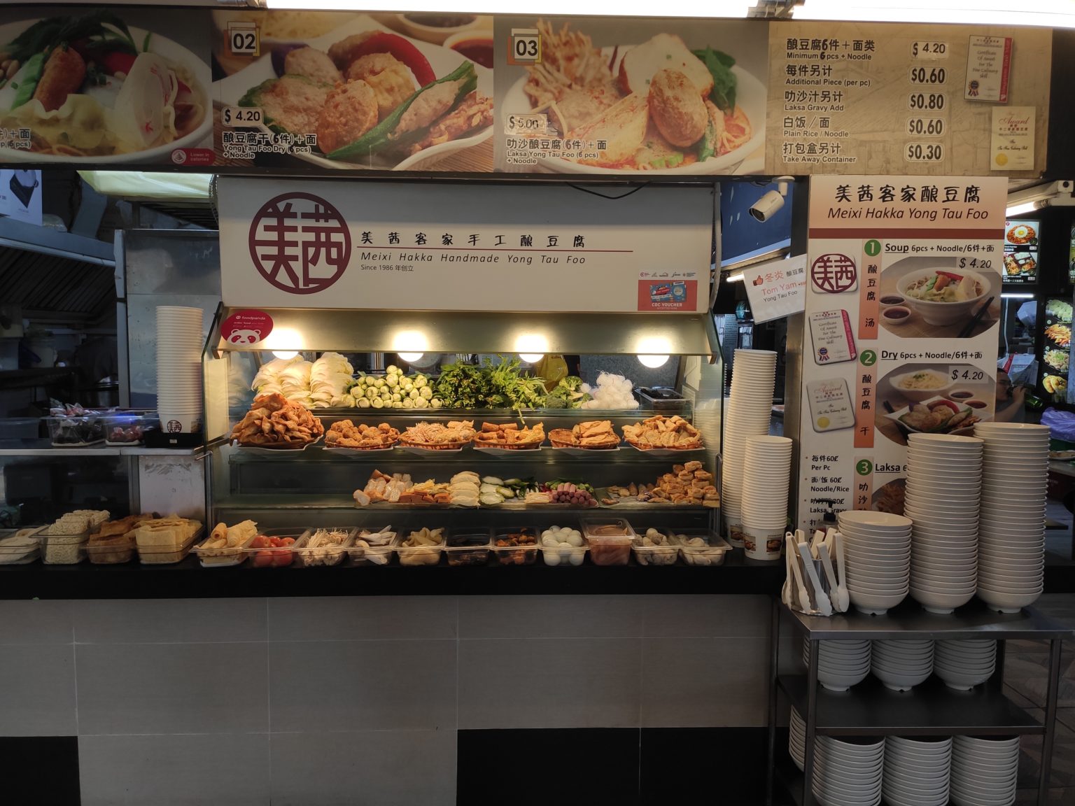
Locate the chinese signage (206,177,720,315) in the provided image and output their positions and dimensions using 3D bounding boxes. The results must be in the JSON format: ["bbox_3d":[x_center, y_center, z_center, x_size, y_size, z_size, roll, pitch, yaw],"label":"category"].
[{"bbox_3d":[-0.247,-0.566,2.923,1.775,0.455,0.030,0,8,-3],"label":"chinese signage"}]

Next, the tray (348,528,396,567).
[{"bbox_3d":[-0.523,0.472,2.619,0.160,0.068,0.262,0,5,-3],"label":"tray"}]

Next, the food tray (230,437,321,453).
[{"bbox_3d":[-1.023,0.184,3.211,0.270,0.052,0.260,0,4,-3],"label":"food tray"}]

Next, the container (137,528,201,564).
[{"bbox_3d":[-1.241,0.481,2.728,0.162,0.066,0.265,0,5,-8],"label":"container"}]

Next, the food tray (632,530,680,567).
[{"bbox_3d":[0.391,0.490,2.747,0.162,0.066,0.265,0,4,1],"label":"food tray"}]

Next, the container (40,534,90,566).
[{"bbox_3d":[-1.555,0.465,2.697,0.162,0.100,0.265,-1,5,-13],"label":"container"}]

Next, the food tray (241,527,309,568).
[{"bbox_3d":[-0.837,0.471,2.605,0.162,0.068,0.262,0,5,-3],"label":"food tray"}]

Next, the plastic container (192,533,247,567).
[{"bbox_3d":[-1.038,0.486,2.686,0.162,0.066,0.265,0,5,-9],"label":"plastic container"}]

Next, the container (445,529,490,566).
[{"bbox_3d":[-0.231,0.488,2.726,0.162,0.066,0.265,0,4,-3],"label":"container"}]

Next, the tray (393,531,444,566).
[{"bbox_3d":[-0.371,0.473,2.626,0.160,0.068,0.262,0,5,-3],"label":"tray"}]

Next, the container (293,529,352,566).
[{"bbox_3d":[-0.703,0.486,2.709,0.162,0.066,0.265,0,4,-3],"label":"container"}]

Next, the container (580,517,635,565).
[{"bbox_3d":[0.227,0.459,2.656,0.160,0.100,0.262,0,5,-3],"label":"container"}]

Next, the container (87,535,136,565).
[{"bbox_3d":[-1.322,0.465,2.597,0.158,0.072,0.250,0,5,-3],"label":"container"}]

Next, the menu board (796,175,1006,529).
[{"bbox_3d":[1.137,-0.103,2.544,0.620,1.200,0.030,0,5,-4],"label":"menu board"}]

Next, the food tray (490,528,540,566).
[{"bbox_3d":[-0.073,0.488,2.734,0.162,0.066,0.265,0,4,-1],"label":"food tray"}]

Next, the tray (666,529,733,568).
[{"bbox_3d":[0.547,0.491,2.742,0.162,0.066,0.265,0,4,0],"label":"tray"}]

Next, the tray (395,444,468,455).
[{"bbox_3d":[-0.409,0.177,3.063,0.260,0.040,0.200,0,5,-3],"label":"tray"}]

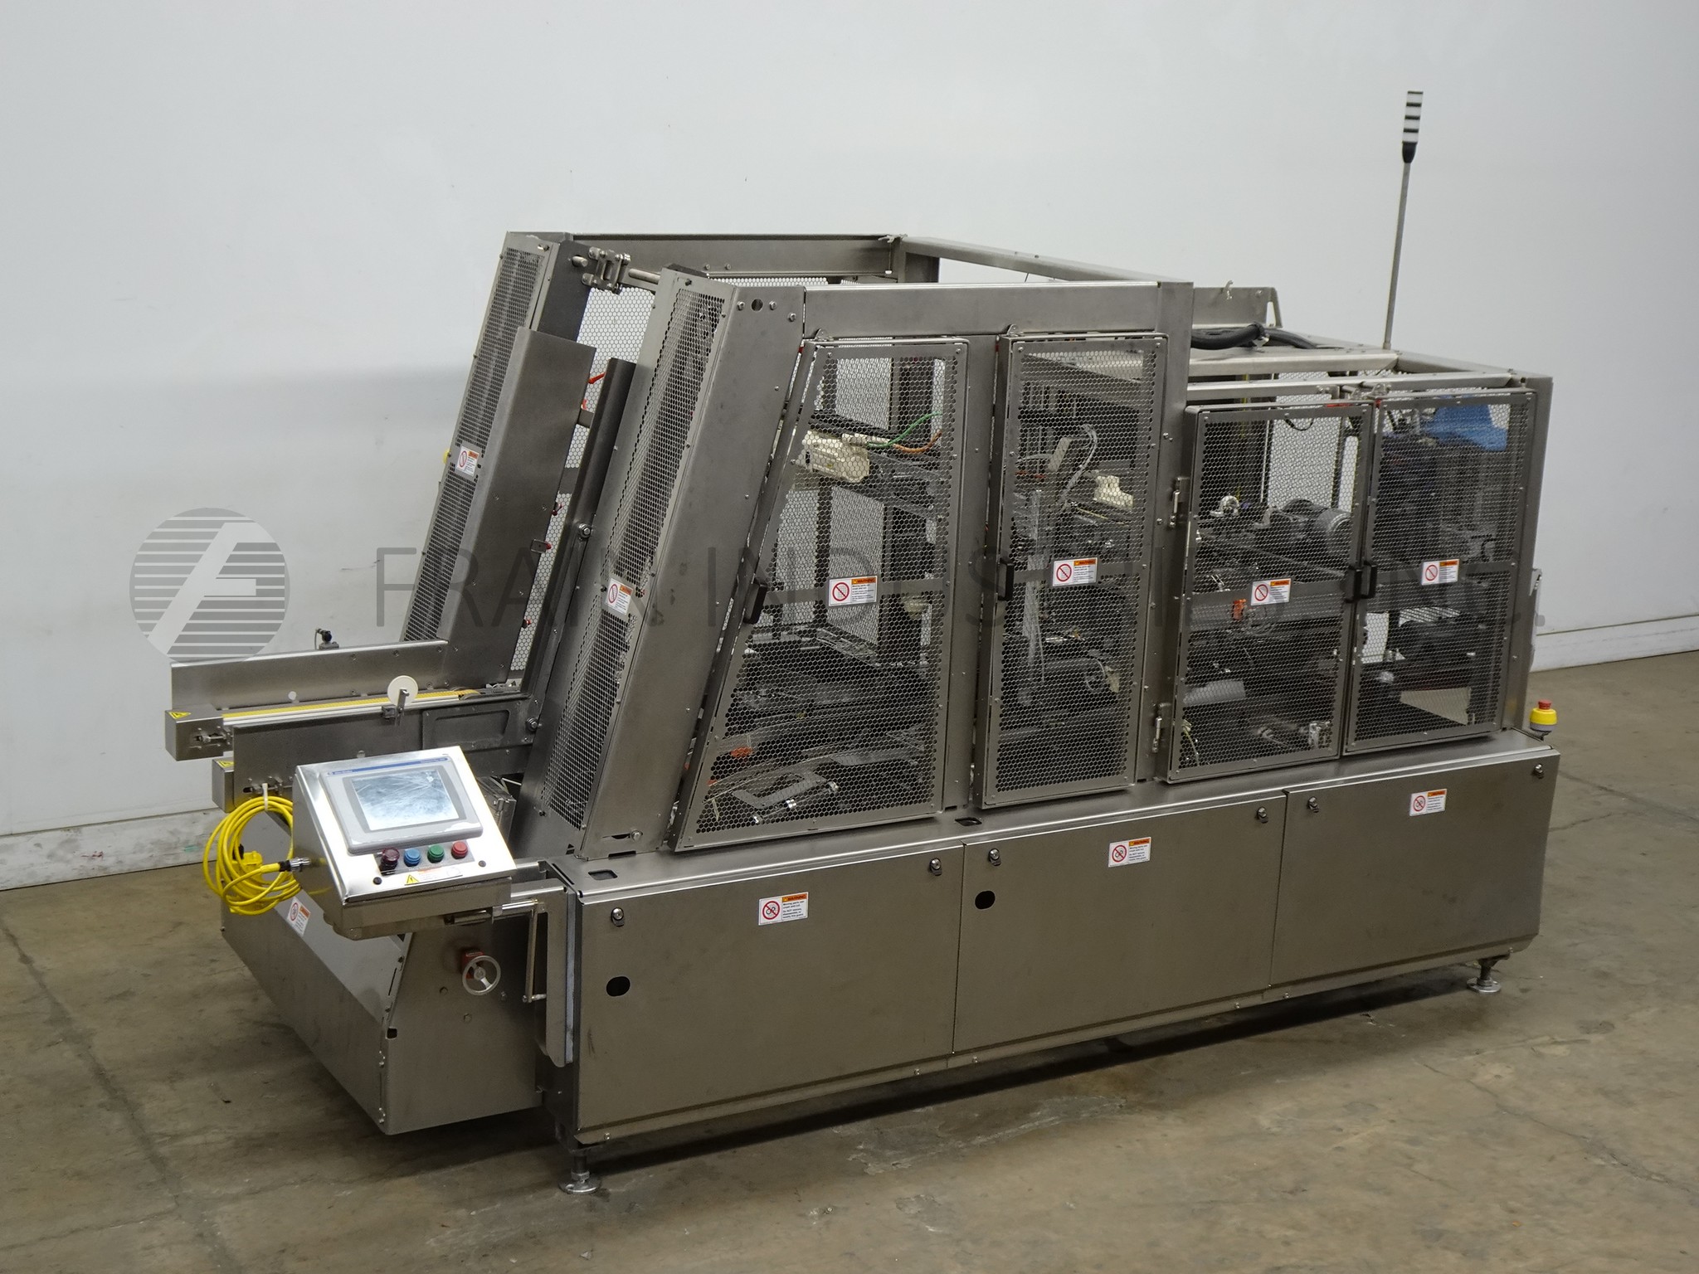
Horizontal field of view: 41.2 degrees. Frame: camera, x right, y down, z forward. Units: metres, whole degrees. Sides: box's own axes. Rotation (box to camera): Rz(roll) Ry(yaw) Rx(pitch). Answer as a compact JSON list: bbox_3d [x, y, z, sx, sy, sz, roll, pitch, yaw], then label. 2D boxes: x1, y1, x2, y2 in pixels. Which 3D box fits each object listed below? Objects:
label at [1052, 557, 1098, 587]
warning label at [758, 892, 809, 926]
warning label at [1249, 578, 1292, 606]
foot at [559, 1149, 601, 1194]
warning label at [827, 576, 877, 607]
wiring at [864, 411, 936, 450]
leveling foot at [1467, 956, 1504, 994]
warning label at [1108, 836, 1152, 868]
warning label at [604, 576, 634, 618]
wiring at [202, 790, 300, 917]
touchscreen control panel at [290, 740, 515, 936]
[{"bbox_3d":[0.613,-0.178,6.135,0.140,0.071,0.004,-6,16,-29],"label":"label"},{"bbox_3d":[-0.161,0.669,5.554,0.134,0.066,0.002,-6,15,-29],"label":"warning label"},{"bbox_3d":[1.215,-0.130,6.511,0.140,0.071,0.004,-6,16,-29],"label":"warning label"},{"bbox_3d":[-0.663,1.308,5.559,0.104,0.098,0.104,2,13,0],"label":"foot"},{"bbox_3d":[0.009,-0.119,5.802,0.140,0.071,0.004,-6,16,-29],"label":"warning label"},{"bbox_3d":[0.142,-0.554,6.100,0.160,0.090,0.120,-6,15,-29],"label":"wiring"},{"bbox_3d":[1.995,1.048,7.060,0.104,0.098,0.104,2,13,0],"label":"leveling foot"},{"bbox_3d":[0.754,0.579,6.064,0.134,0.066,0.002,-6,15,-29],"label":"warning label"},{"bbox_3d":[-0.595,-0.104,5.808,0.004,0.071,0.140,12,7,-32],"label":"warning label"},{"bbox_3d":[-1.431,0.521,5.420,0.235,0.285,0.110,-6,15,-29],"label":"wiring"},{"bbox_3d":[-1.063,0.497,5.359,0.410,0.195,0.420,-6,47,-31],"label":"touchscreen control panel"}]

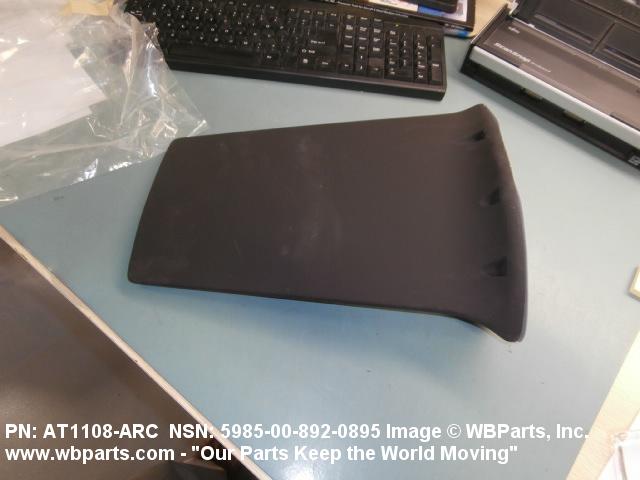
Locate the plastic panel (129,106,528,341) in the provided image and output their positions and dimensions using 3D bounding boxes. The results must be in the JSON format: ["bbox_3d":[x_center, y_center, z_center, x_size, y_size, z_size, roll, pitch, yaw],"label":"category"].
[{"bbox_3d":[0.001,-0.041,0.441,0.350,0.090,0.265,3,60,1],"label":"plastic panel"}]

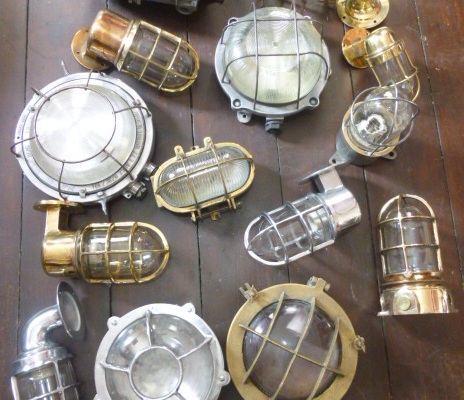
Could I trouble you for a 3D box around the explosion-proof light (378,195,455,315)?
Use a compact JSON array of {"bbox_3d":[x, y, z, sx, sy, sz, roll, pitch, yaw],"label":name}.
[{"bbox_3d":[0.374,0.112,0.927,0.154,0.154,0.254,1,77,-1],"label":"explosion-proof light"}]

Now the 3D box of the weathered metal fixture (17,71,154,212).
[{"bbox_3d":[-0.314,-0.136,0.964,0.305,0.155,0.305,6,78,-1],"label":"weathered metal fixture"}]

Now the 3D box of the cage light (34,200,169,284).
[{"bbox_3d":[-0.266,0.092,0.930,0.275,0.128,0.172,0,78,-2],"label":"cage light"}]

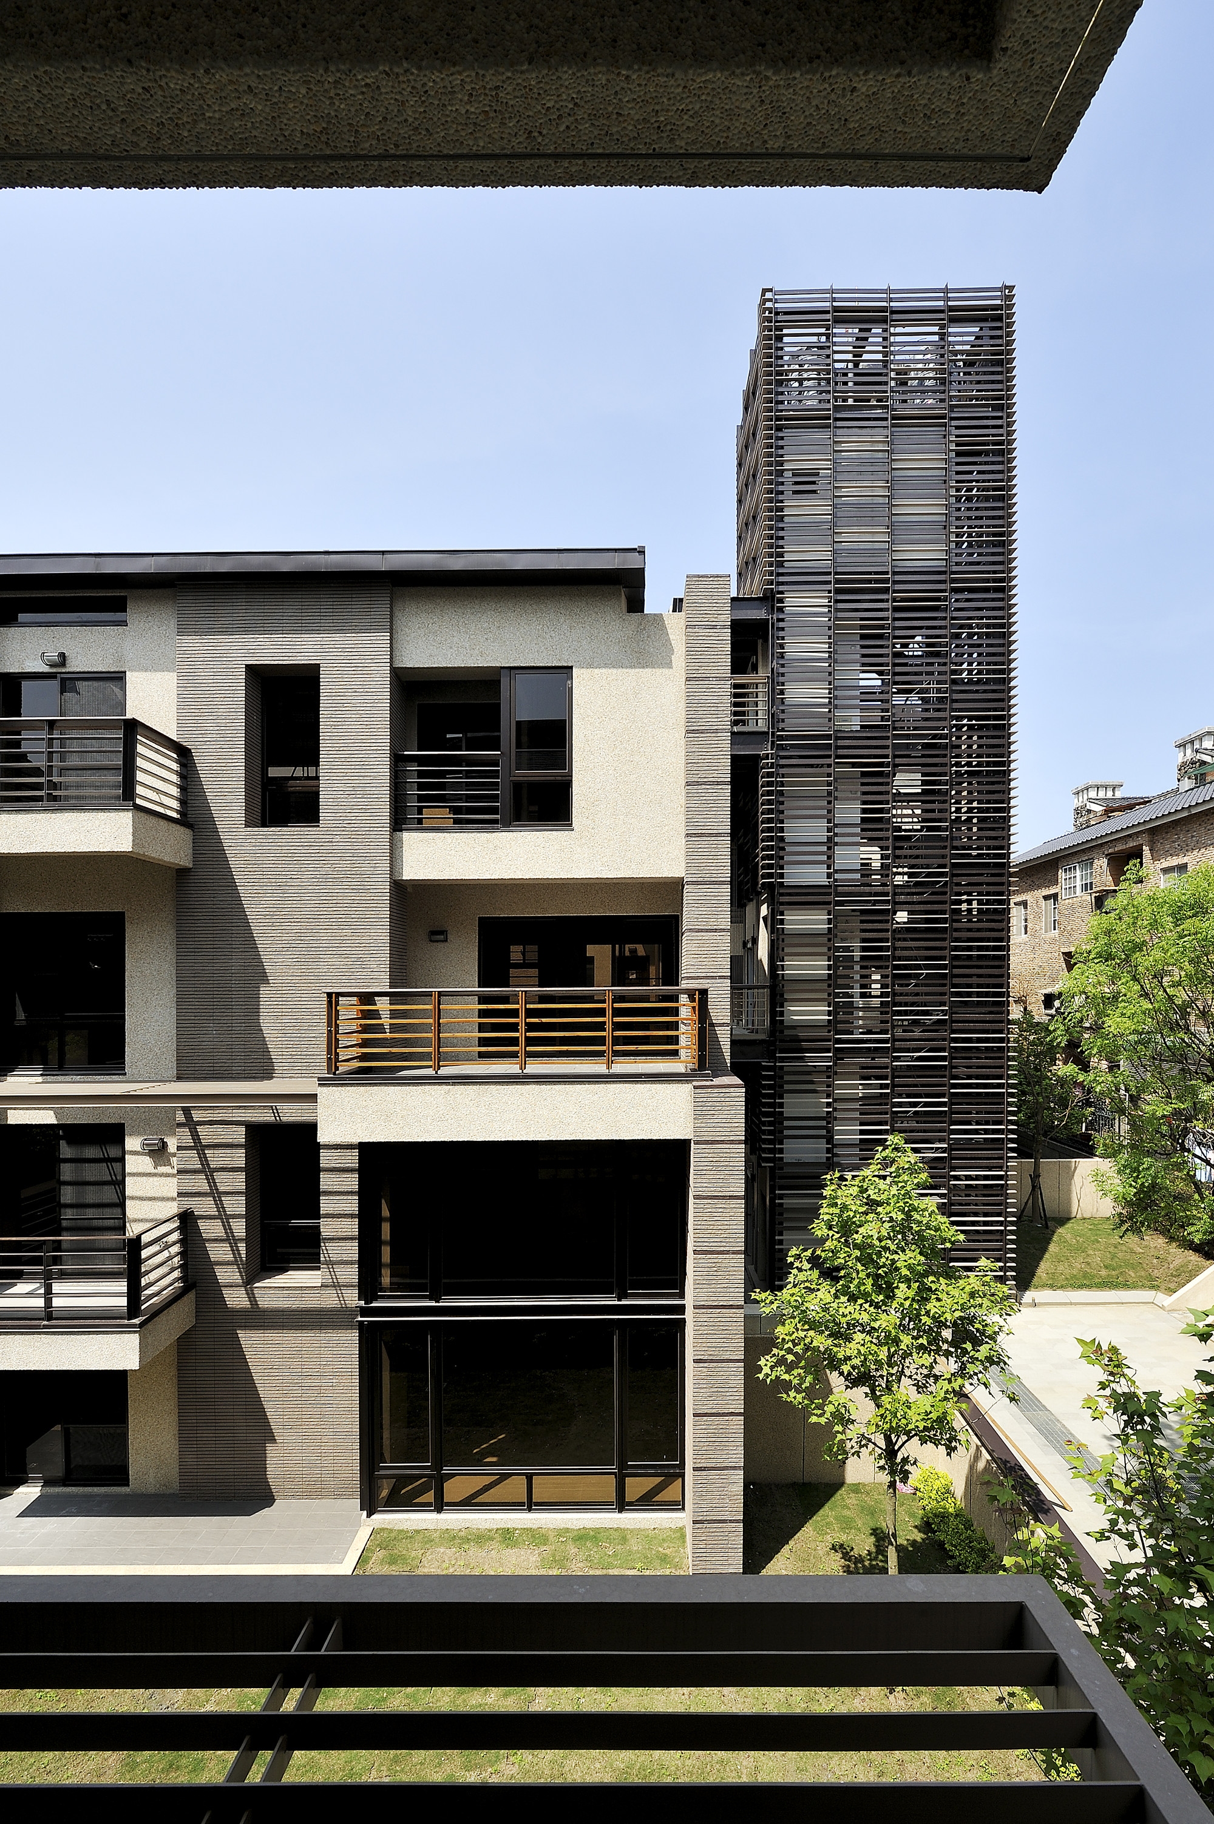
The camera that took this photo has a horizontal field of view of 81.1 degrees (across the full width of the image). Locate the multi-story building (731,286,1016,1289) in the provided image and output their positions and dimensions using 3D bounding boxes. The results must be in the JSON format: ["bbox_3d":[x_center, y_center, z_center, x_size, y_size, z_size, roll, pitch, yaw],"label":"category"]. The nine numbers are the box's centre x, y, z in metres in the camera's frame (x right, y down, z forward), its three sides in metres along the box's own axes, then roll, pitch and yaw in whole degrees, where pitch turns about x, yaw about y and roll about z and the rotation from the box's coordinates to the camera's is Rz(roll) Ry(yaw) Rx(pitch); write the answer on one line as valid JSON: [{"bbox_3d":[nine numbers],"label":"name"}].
[{"bbox_3d":[5.580,-2.350,15.900,5.000,20.000,4.000,0,0,0],"label":"multi-story building"}]

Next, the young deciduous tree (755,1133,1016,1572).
[{"bbox_3d":[2.980,5.300,7.600,2.750,5.800,2.700,0,0,0],"label":"young deciduous tree"}]

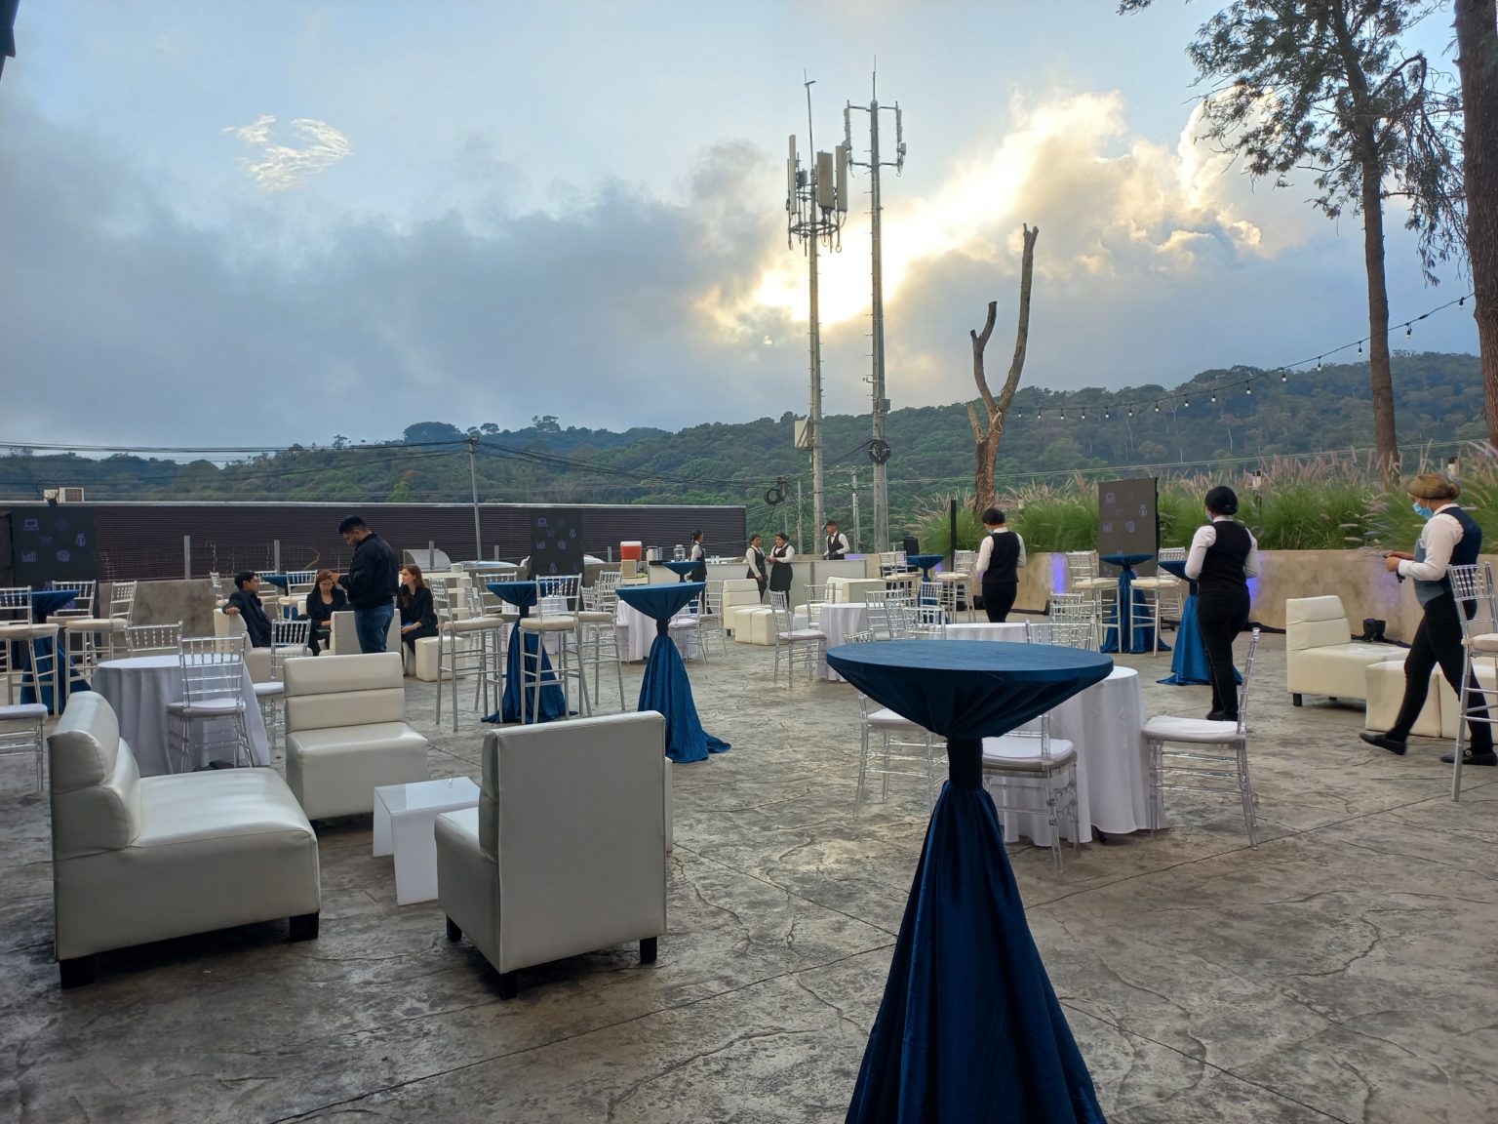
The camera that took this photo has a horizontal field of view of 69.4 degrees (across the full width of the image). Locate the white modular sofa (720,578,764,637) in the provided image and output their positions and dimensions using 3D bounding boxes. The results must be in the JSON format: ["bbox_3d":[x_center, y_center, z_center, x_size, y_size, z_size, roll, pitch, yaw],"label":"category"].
[{"bbox_3d":[0.076,0.695,15.930,0.600,0.800,0.750,-2,1,-34],"label":"white modular sofa"}]

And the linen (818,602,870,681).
[{"bbox_3d":[1.164,0.783,10.870,0.970,0.730,0.970,-1,1,6],"label":"linen"}]

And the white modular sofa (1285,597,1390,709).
[{"bbox_3d":[4.586,0.684,8.280,0.710,0.810,0.590,-1,1,44],"label":"white modular sofa"}]

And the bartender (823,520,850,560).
[{"bbox_3d":[1.676,0.123,20.800,0.500,1.720,0.450,-1,1,27],"label":"bartender"}]

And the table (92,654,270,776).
[{"bbox_3d":[-3.509,0.956,6.600,1.080,0.730,1.080,-2,1,-28],"label":"table"}]

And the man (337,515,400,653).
[{"bbox_3d":[-3.560,0.411,10.106,0.500,1.700,0.500,-1,1,13],"label":"man"}]

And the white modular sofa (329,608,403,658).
[{"bbox_3d":[-3.835,0.869,10.652,0.620,0.800,0.750,-2,1,-34],"label":"white modular sofa"}]

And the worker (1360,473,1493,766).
[{"bbox_3d":[3.886,0.324,6.177,0.750,1.620,0.500,-1,1,40],"label":"worker"}]

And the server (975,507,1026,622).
[{"bbox_3d":[2.608,0.271,11.188,0.480,1.660,0.370,-2,1,-6],"label":"server"}]

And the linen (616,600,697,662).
[{"bbox_3d":[-1.105,0.806,13.100,0.980,0.730,0.980,-1,1,-5],"label":"linen"}]

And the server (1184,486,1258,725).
[{"bbox_3d":[3.409,0.294,7.787,0.510,1.670,0.380,-1,1,-1],"label":"server"}]

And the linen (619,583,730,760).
[{"bbox_3d":[-0.513,0.712,7.092,0.700,1.080,0.680,-2,1,-5],"label":"linen"}]

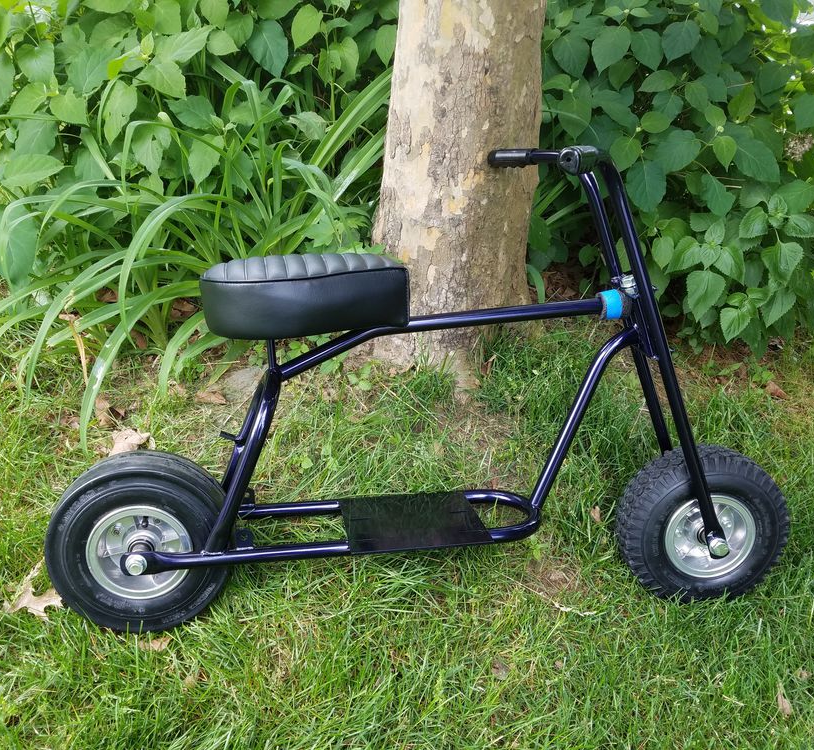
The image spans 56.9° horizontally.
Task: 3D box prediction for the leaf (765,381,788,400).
[{"bbox_3d":[1.010,0.041,2.057,0.045,0.030,0.075,7,30,1],"label":"leaf"}]

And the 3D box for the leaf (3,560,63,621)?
[{"bbox_3d":[-0.600,0.350,1.225,0.090,0.025,0.110,12,30,9],"label":"leaf"}]

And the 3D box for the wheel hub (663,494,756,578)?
[{"bbox_3d":[0.525,0.272,1.329,0.155,0.155,0.075,3,16,-2],"label":"wheel hub"}]

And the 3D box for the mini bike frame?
[{"bbox_3d":[0.072,-0.035,1.204,0.998,0.650,0.620,1,16,-10],"label":"mini bike frame"}]

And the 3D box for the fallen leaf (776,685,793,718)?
[{"bbox_3d":[0.588,0.508,1.172,0.018,0.015,0.059,4,30,-5],"label":"fallen leaf"}]

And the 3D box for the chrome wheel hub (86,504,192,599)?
[{"bbox_3d":[-0.405,0.260,1.159,0.155,0.155,0.075,1,16,-10],"label":"chrome wheel hub"}]

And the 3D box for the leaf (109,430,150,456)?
[{"bbox_3d":[-0.581,0.144,1.580,0.078,0.030,0.114,-3,31,-16],"label":"leaf"}]

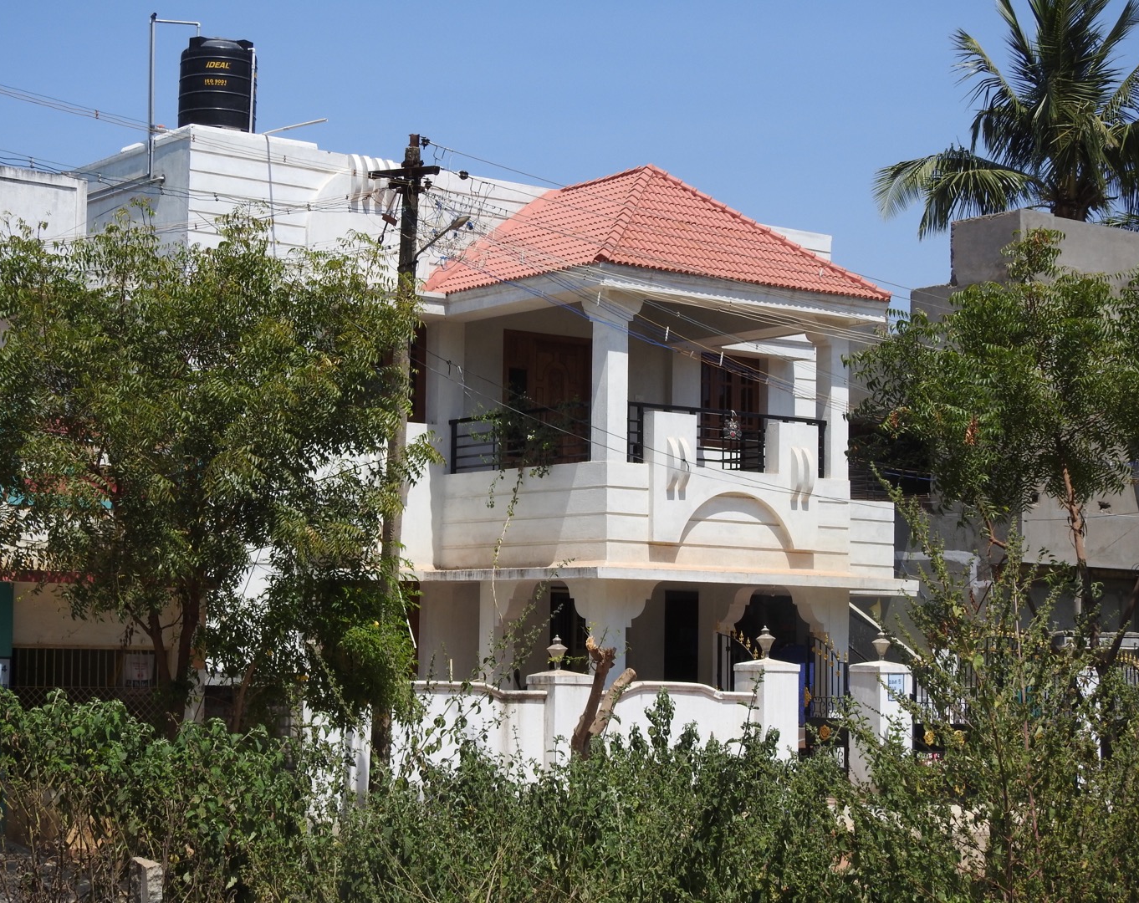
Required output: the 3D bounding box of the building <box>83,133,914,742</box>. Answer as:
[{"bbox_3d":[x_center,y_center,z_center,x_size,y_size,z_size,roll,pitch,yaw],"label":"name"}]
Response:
[{"bbox_3d":[-1.365,0.388,32.648,10.200,7.590,10.000,5,-7,-36],"label":"building"}]

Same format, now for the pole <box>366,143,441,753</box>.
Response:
[{"bbox_3d":[-1.665,0.183,23.334,0.720,6.550,0.300,0,-6,27],"label":"pole"}]

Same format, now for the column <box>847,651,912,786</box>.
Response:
[{"bbox_3d":[3.554,3.184,27.757,0.490,1.580,0.490,5,-7,-36],"label":"column"}]

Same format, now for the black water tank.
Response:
[{"bbox_3d":[-4.407,-4.601,30.500,0.980,1.200,0.980,1,-6,0],"label":"black water tank"}]

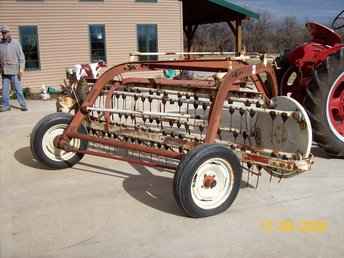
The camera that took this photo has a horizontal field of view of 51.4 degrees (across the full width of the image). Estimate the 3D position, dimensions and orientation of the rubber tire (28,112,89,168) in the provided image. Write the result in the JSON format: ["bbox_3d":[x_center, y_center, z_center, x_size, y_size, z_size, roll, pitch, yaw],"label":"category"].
[{"bbox_3d":[-1.301,0.147,4.180,0.655,0.655,0.163,-7,16,-31],"label":"rubber tire"}]

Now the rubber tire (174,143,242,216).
[{"bbox_3d":[0.321,0.452,3.085,0.655,0.655,0.163,-7,16,-29],"label":"rubber tire"}]

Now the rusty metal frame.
[{"bbox_3d":[-0.099,-0.257,4.075,2.100,1.050,1.400,13,18,39],"label":"rusty metal frame"}]

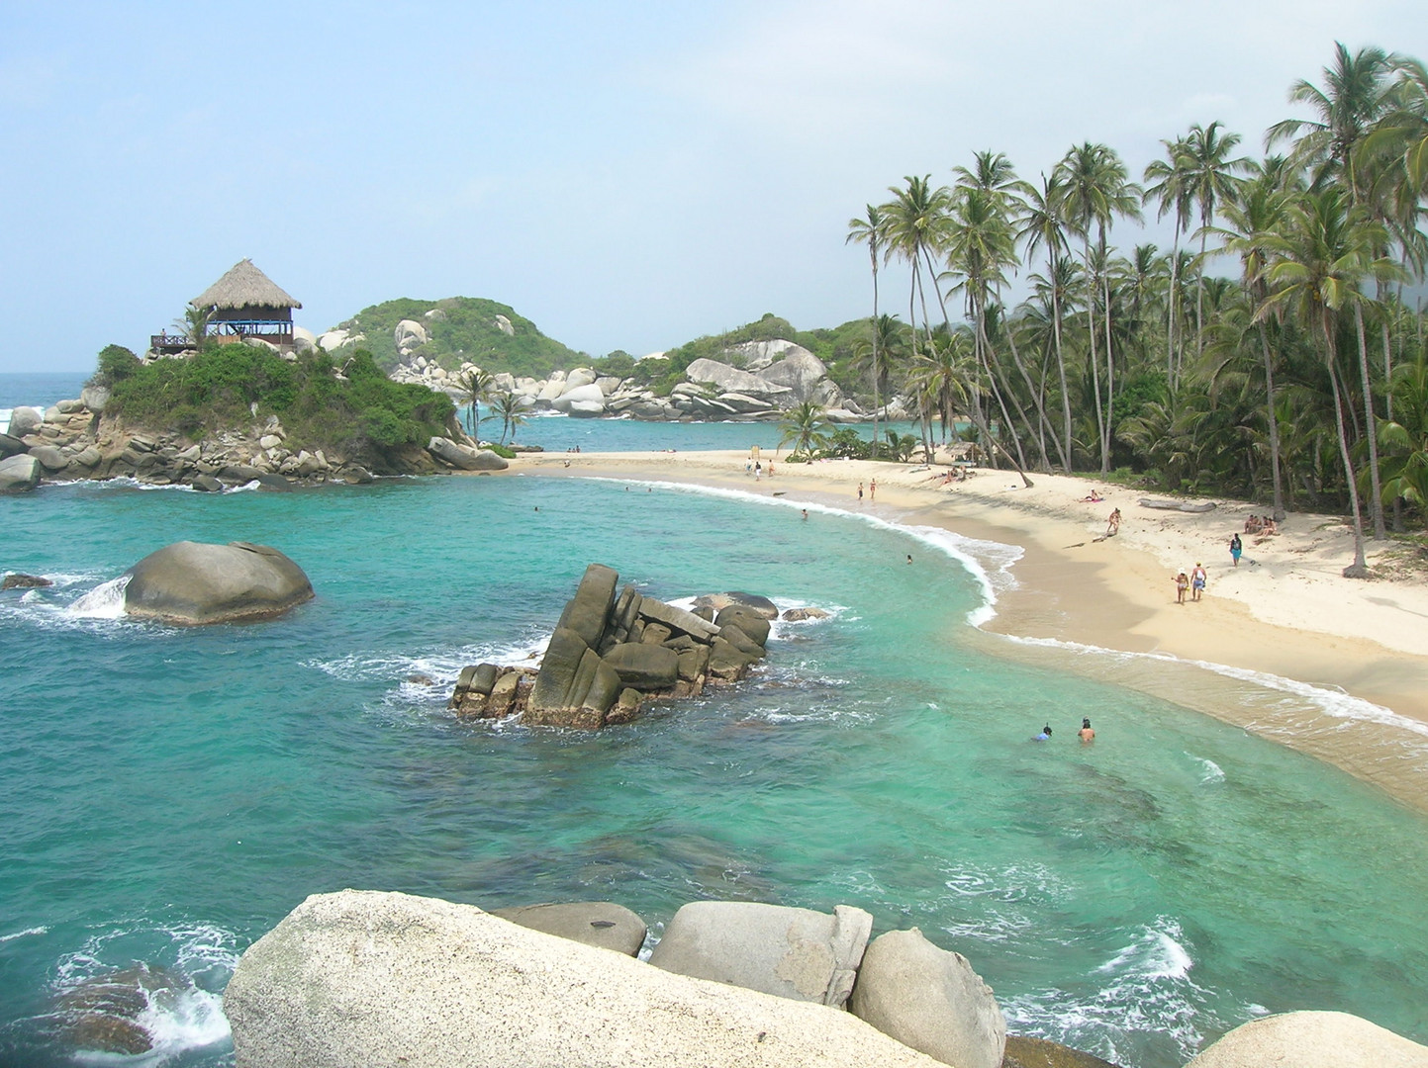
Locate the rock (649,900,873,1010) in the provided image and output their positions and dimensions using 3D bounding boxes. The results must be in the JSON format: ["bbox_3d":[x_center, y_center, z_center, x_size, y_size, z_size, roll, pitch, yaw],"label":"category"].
[{"bbox_3d":[0.700,6.900,21.800,3.500,2.100,2.500,0,7,0],"label":"rock"}]

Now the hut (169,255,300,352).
[{"bbox_3d":[-49.862,-24.439,149.146,12.000,9.740,11.600,-2,7,-18],"label":"hut"}]

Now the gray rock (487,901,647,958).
[{"bbox_3d":[-2.802,7.324,24.363,3.600,1.800,3.000,-1,7,-7],"label":"gray rock"}]

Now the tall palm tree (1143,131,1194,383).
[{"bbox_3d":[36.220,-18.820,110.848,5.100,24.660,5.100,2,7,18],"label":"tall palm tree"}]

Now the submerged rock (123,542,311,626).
[{"bbox_3d":[-22.950,2.048,65.011,8.600,3.300,7.800,-3,7,-19],"label":"submerged rock"}]

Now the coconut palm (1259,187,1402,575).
[{"bbox_3d":[29.300,-7.220,67.400,6.800,18.500,6.600,0,7,0],"label":"coconut palm"}]

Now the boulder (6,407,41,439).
[{"bbox_3d":[-69.162,-11.190,140.596,3.600,3.400,3.500,-4,8,-26],"label":"boulder"}]

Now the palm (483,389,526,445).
[{"bbox_3d":[-24.985,-13.950,167.000,5.050,6.750,4.900,0,7,0],"label":"palm"}]

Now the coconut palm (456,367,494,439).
[{"bbox_3d":[-28.951,-15.887,170.000,4.280,8.620,4.400,0,7,0],"label":"coconut palm"}]

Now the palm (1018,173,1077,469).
[{"bbox_3d":[28.158,-17.491,116.941,5.400,24.690,5.400,1,7,13],"label":"palm"}]

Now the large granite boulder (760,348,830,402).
[{"bbox_3d":[18.627,-36.138,322.000,15.780,12.850,13.000,0,7,0],"label":"large granite boulder"}]

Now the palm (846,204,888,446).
[{"bbox_3d":[15.682,-20.236,140.224,4.800,25.190,4.800,0,7,6],"label":"palm"}]

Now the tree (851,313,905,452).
[{"bbox_3d":[17.884,-16.336,153.000,6.030,15.250,6.000,0,7,0],"label":"tree"}]

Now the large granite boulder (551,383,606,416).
[{"bbox_3d":[-32.644,-32.437,338.000,12.440,7.930,9.500,0,7,0],"label":"large granite boulder"}]

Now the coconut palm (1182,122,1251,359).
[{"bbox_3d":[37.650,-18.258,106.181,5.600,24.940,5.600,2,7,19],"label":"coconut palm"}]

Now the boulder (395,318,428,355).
[{"bbox_3d":[-98.203,-64.131,455.247,11.400,12.000,10.500,-2,7,-12],"label":"boulder"}]

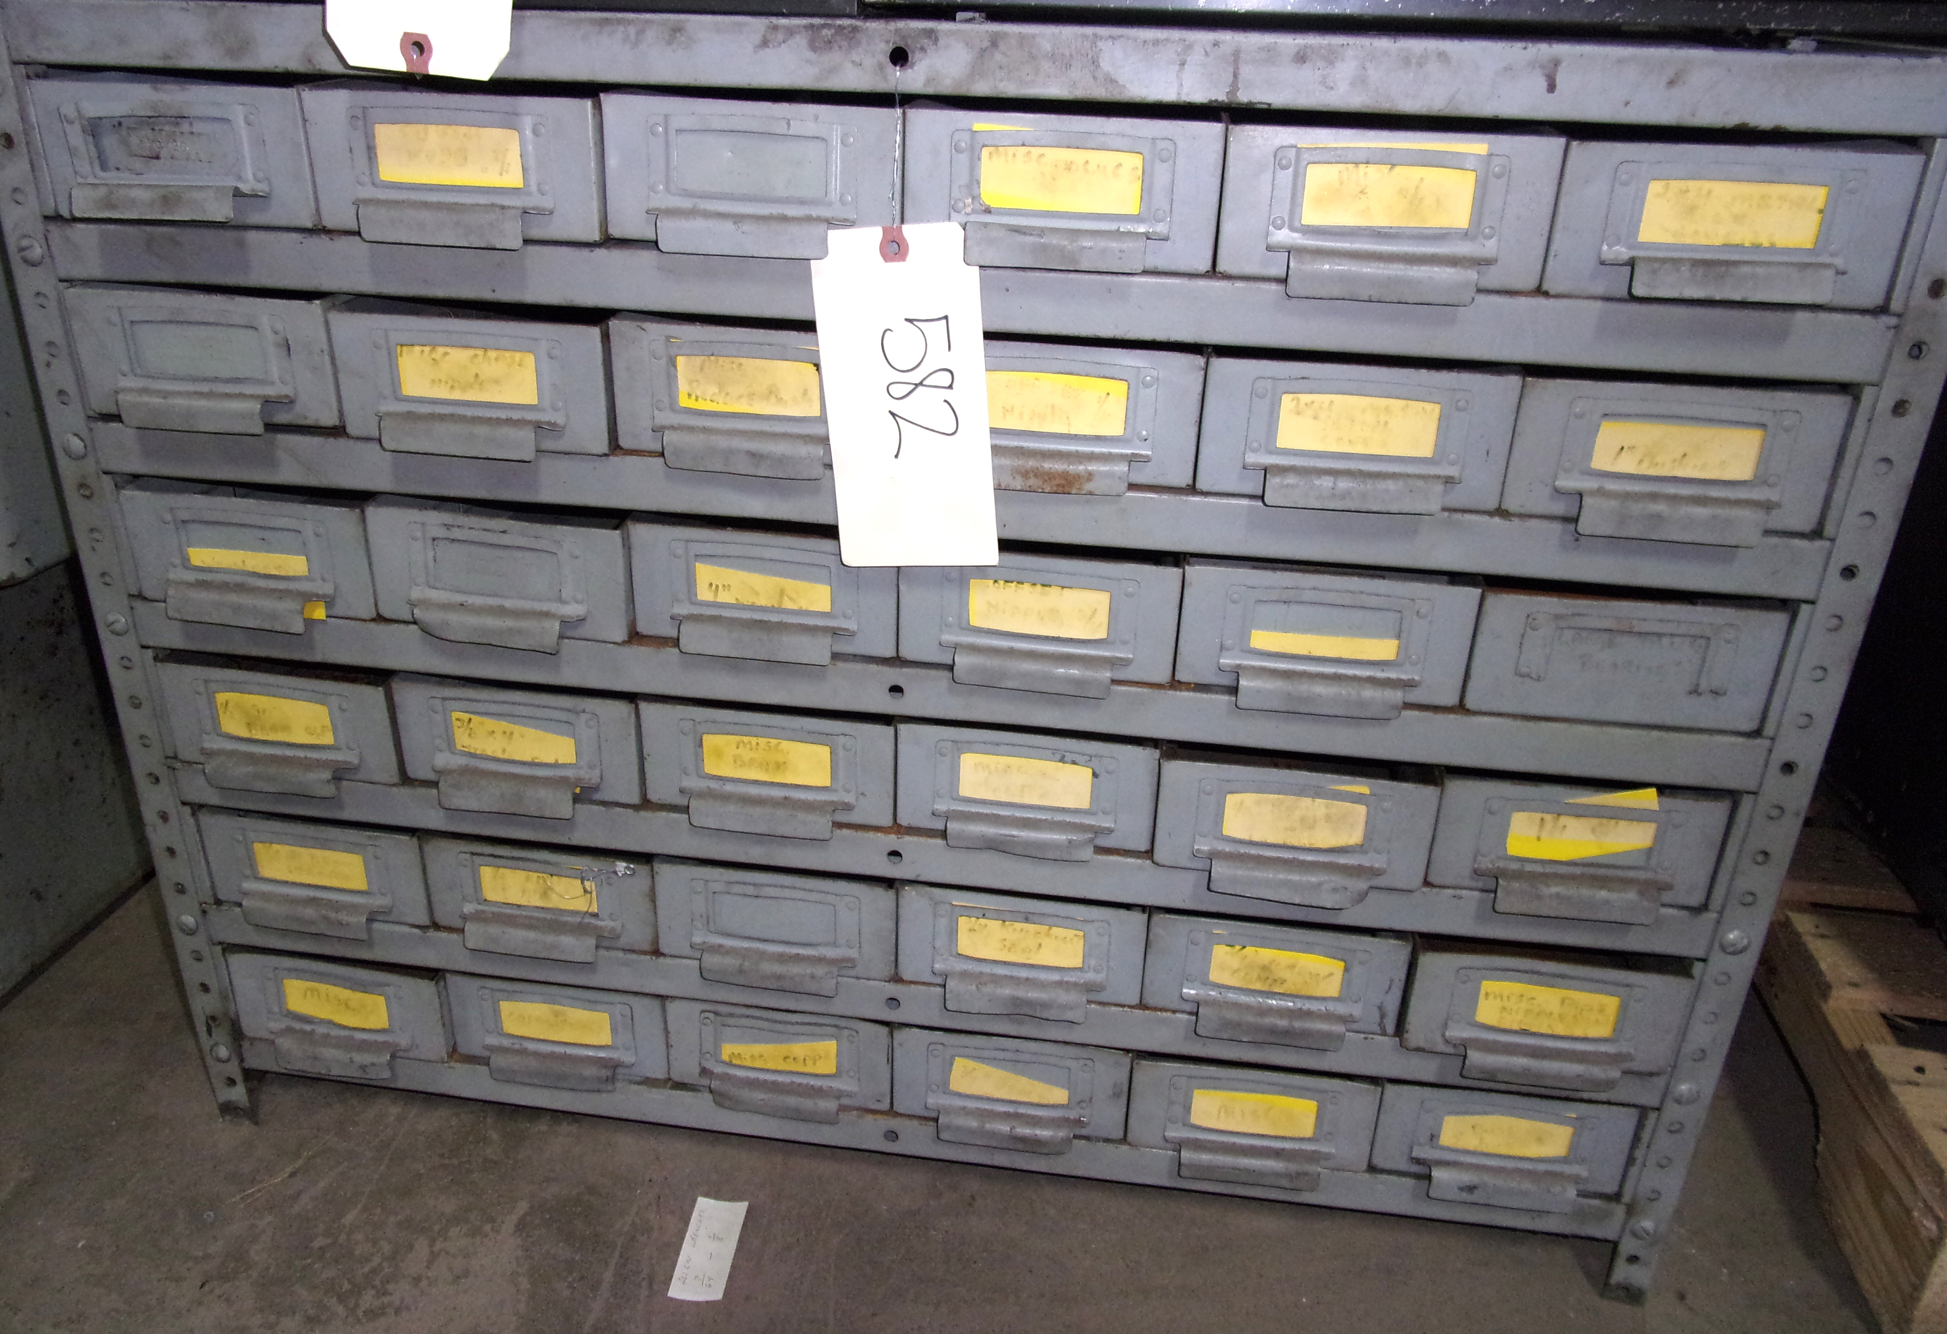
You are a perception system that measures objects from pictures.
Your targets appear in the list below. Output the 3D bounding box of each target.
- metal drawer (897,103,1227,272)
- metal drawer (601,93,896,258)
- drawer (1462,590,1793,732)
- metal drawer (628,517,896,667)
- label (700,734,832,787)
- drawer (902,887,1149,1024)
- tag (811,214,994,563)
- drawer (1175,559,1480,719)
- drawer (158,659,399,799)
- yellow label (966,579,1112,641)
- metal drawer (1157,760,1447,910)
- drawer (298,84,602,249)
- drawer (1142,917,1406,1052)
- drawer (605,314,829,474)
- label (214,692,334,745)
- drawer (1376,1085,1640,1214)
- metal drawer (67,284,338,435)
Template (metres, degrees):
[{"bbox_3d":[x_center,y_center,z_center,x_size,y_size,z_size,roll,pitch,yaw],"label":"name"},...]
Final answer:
[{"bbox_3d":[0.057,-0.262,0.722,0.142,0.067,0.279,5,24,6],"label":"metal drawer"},{"bbox_3d":[-0.085,-0.275,0.734,0.140,0.065,0.290,5,24,6],"label":"metal drawer"},{"bbox_3d":[0.334,-0.057,0.780,0.141,0.064,0.275,5,24,6],"label":"drawer"},{"bbox_3d":[-0.093,-0.087,0.816,0.142,0.067,0.279,5,24,6],"label":"metal drawer"},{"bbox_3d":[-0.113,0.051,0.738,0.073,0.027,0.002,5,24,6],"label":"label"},{"bbox_3d":[0.043,0.112,0.878,0.142,0.067,0.279,5,24,6],"label":"drawer"},{"bbox_3d":[-0.032,-0.124,0.635,0.079,0.159,0.002,0,20,12],"label":"tag"},{"bbox_3d":[0.192,-0.068,0.793,0.142,0.066,0.309,5,24,6],"label":"drawer"},{"bbox_3d":[-0.383,-0.016,0.892,0.140,0.065,0.290,5,24,6],"label":"drawer"},{"bbox_3d":[0.033,-0.028,0.683,0.071,0.025,0.002,5,24,6],"label":"yellow label"},{"bbox_3d":[0.188,0.022,0.843,0.143,0.067,0.338,5,24,6],"label":"metal drawer"},{"bbox_3d":[-0.230,-0.287,0.756,0.142,0.067,0.279,5,24,6],"label":"drawer"},{"bbox_3d":[0.185,0.118,0.875,0.142,0.066,0.309,5,24,6],"label":"drawer"},{"bbox_3d":[-0.091,-0.183,0.782,0.142,0.067,0.279,5,24,6],"label":"drawer"},{"bbox_3d":[-0.399,0.030,0.771,0.069,0.026,0.004,5,24,6],"label":"label"},{"bbox_3d":[0.322,0.224,0.891,0.140,0.066,0.290,5,24,6],"label":"drawer"},{"bbox_3d":[-0.380,-0.209,0.816,0.142,0.067,0.279,5,24,6],"label":"metal drawer"}]

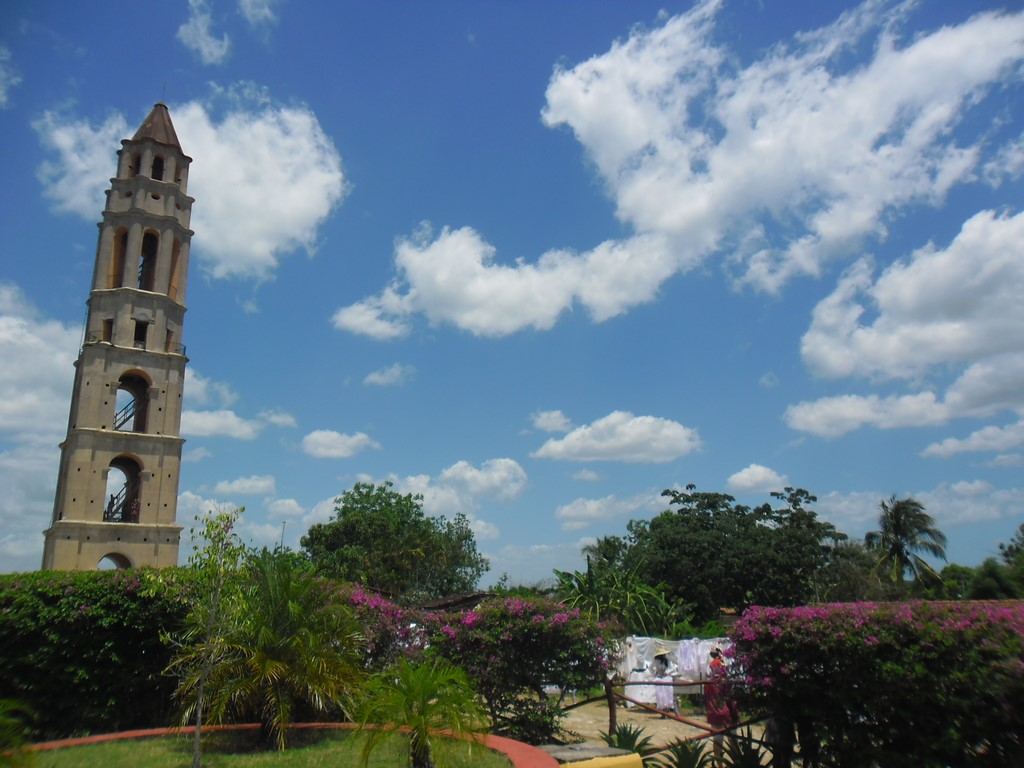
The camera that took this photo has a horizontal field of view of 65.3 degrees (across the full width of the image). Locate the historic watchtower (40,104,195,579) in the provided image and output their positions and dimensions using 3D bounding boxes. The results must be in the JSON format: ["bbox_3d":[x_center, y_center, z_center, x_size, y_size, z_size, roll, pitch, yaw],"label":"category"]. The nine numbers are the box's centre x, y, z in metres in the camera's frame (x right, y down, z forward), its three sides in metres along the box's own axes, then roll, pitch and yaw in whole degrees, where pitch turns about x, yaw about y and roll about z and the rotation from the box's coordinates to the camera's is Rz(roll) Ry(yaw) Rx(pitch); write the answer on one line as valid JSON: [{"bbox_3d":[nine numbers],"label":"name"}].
[{"bbox_3d":[-28.466,-2.052,60.207,8.300,44.350,8.300,10,-20,-35],"label":"historic watchtower"}]

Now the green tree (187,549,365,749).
[{"bbox_3d":[-3.810,4.112,12.612,2.700,2.940,2.700,3,-17,-16],"label":"green tree"}]

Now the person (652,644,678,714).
[{"bbox_3d":[3.724,7.232,19.415,0.530,1.650,0.420,0,-17,-7],"label":"person"}]

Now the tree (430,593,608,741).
[{"bbox_3d":[0.142,5.156,14.530,3.200,2.480,2.400,-2,-17,0],"label":"tree"}]

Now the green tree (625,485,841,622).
[{"bbox_3d":[11.492,9.769,41.392,10.300,8.790,8.500,-6,-17,15],"label":"green tree"}]

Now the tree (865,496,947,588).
[{"bbox_3d":[24.413,11.568,49.106,4.900,8.970,4.900,-10,-18,25],"label":"tree"}]

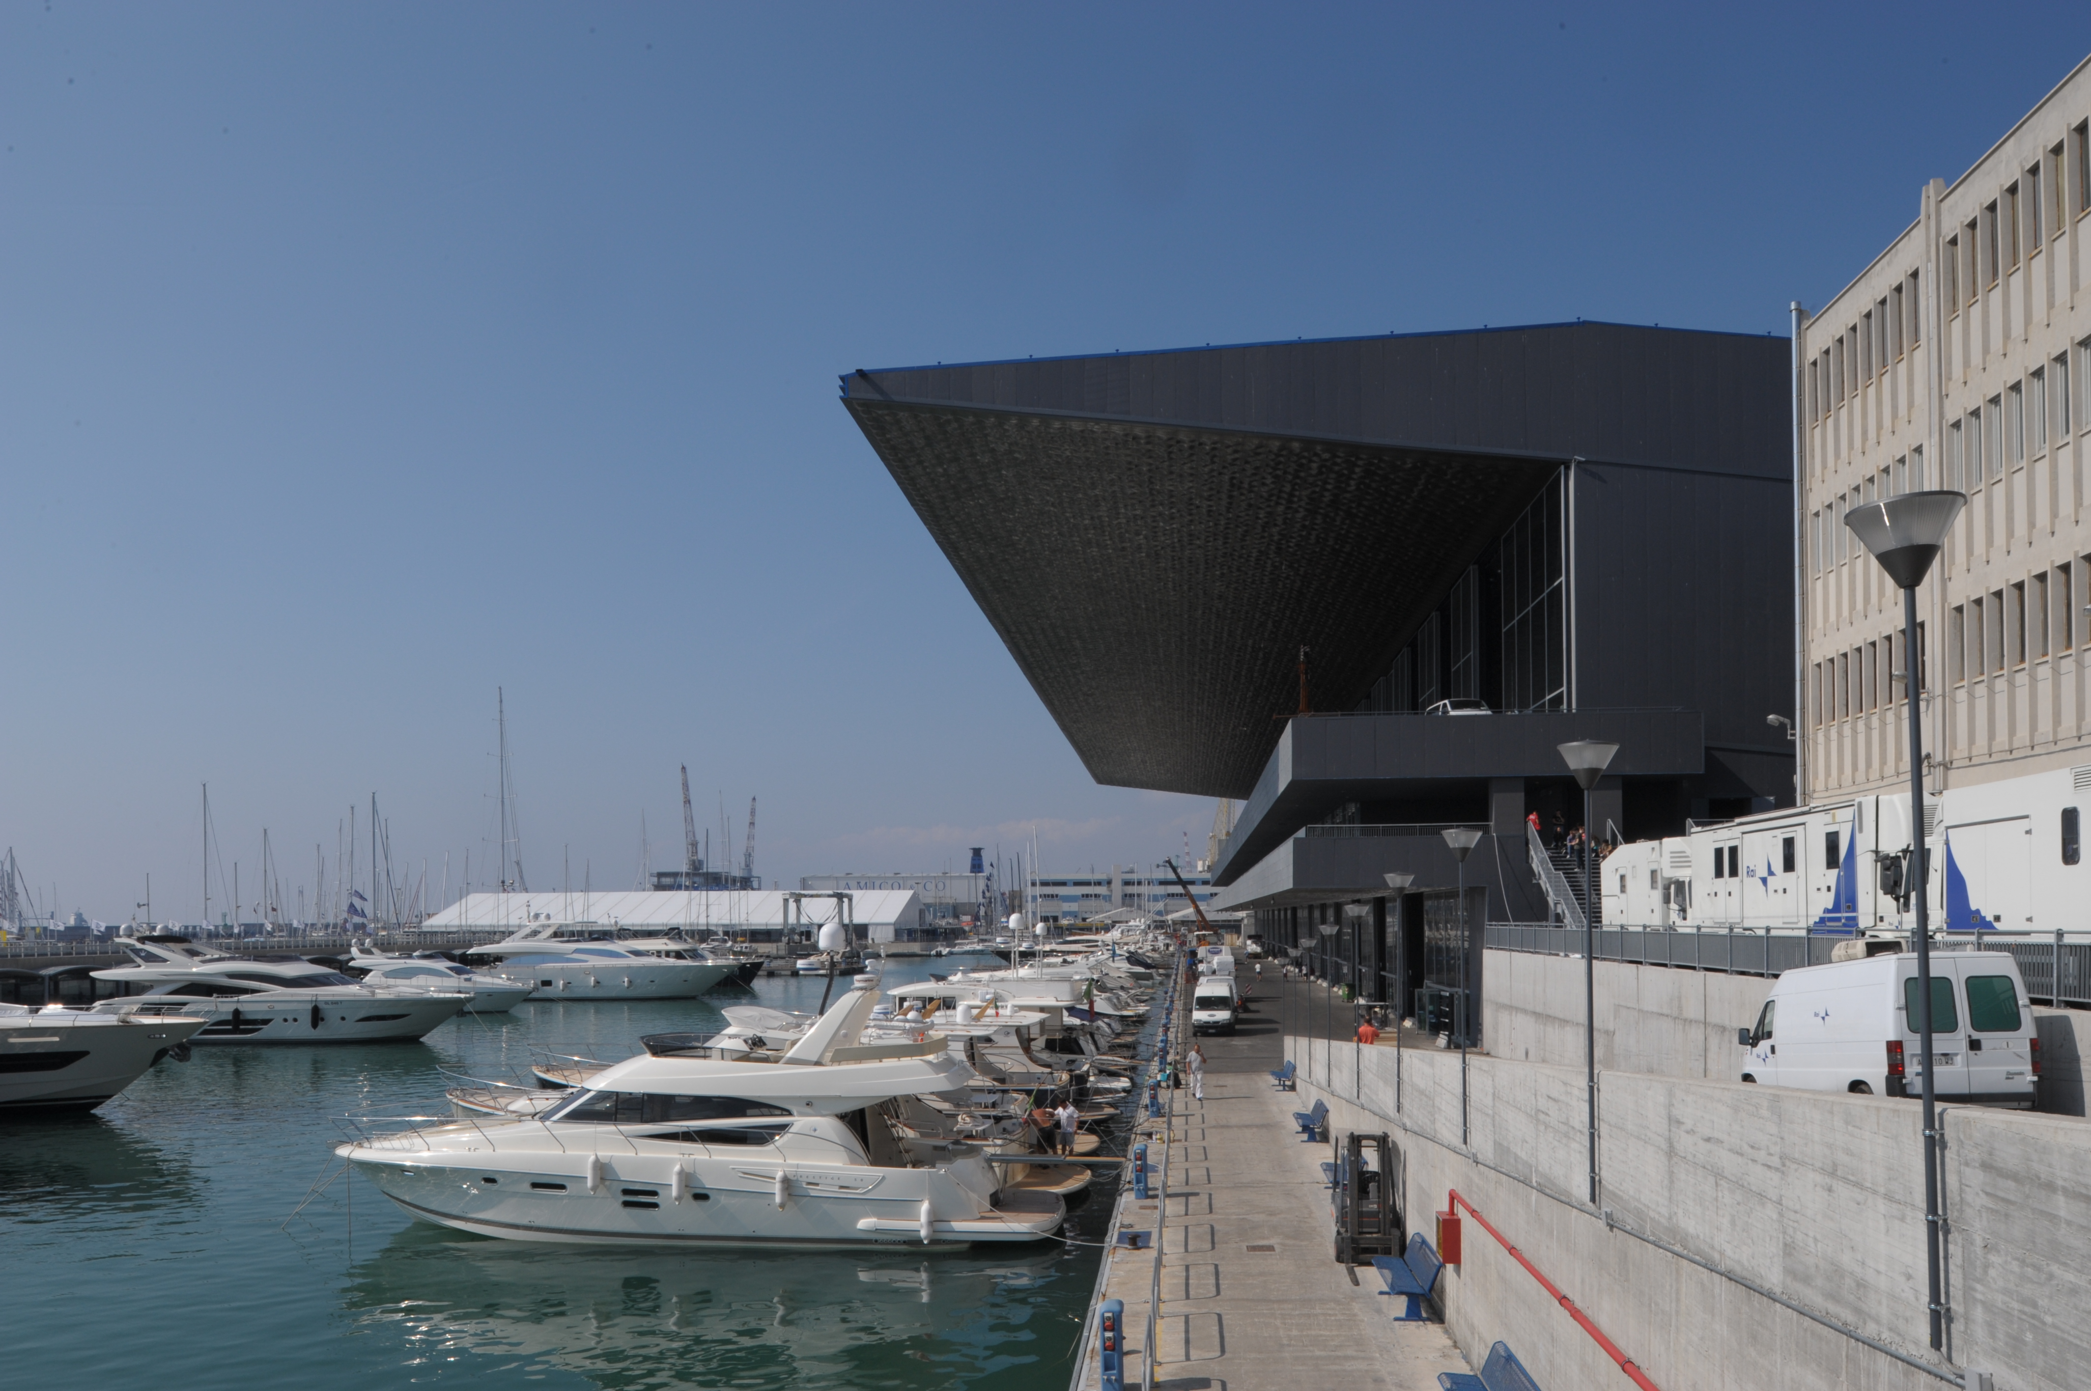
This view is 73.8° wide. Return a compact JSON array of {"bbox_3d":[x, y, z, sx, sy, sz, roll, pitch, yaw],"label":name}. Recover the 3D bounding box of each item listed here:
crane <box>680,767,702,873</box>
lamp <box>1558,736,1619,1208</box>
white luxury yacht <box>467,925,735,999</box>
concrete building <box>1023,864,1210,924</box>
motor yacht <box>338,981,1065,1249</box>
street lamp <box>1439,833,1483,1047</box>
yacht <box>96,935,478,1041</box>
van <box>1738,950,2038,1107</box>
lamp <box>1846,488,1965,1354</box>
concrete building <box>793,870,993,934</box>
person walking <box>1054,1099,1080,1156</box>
[{"bbox_3d":[-109.416,38.055,430.000,8.000,33.000,7.000,2,-5,-25],"label":"crane"},{"bbox_3d":[4.679,2.384,12.000,0.500,3.970,0.500,1,-4,0],"label":"lamp"},{"bbox_3d":[-36.658,22.232,116.000,22.300,6.500,5.600,-1,-5,6],"label":"white luxury yacht"},{"bbox_3d":[19.495,50.668,350.000,49.000,15.000,20.000,-1,-5,6],"label":"concrete building"},{"bbox_3d":[-7.591,8.815,29.900,16.100,5.400,4.600,-1,-5,6],"label":"motor yacht"},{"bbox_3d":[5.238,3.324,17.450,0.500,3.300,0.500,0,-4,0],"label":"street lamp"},{"bbox_3d":[-42.576,16.412,78.000,21.000,6.200,5.400,-1,-5,6],"label":"yacht"},{"bbox_3d":[13.092,5.403,22.000,2.050,2.470,5.100,-2,-9,6],"label":"van"},{"bbox_3d":[4.092,1.075,6.480,0.500,3.950,0.500,0,-4,0],"label":"lamp"},{"bbox_3d":[-38.593,52.608,352.000,46.000,15.500,25.000,-1,-5,6],"label":"concrete building"},{"bbox_3d":[0.554,10.934,35.000,0.420,1.700,0.550,4,-6,-45],"label":"person walking"}]

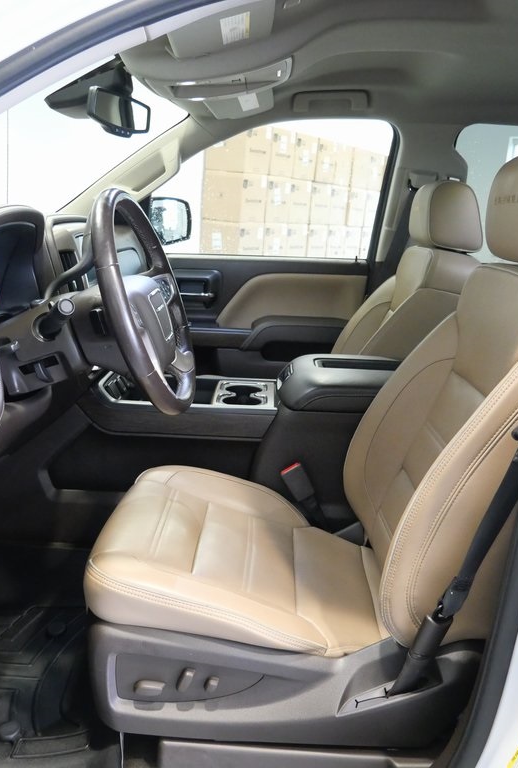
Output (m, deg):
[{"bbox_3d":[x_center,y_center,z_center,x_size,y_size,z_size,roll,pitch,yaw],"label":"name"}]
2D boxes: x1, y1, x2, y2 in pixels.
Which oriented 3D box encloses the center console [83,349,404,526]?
[{"bbox_3d":[0.044,0.104,1.646,0.820,0.400,0.320,4,14,1],"label":"center console"}]

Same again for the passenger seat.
[{"bbox_3d":[0.176,-0.122,2.013,0.790,0.900,0.550,4,14,1],"label":"passenger seat"}]

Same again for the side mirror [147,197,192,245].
[{"bbox_3d":[-0.368,-0.610,2.636,0.140,0.200,0.250,9,15,23],"label":"side mirror"}]

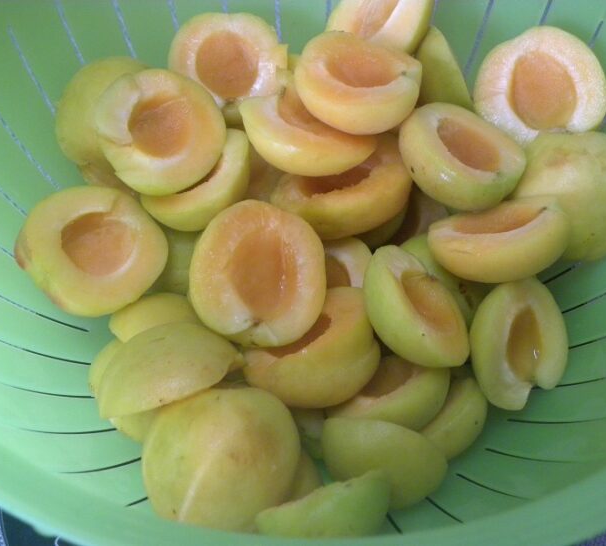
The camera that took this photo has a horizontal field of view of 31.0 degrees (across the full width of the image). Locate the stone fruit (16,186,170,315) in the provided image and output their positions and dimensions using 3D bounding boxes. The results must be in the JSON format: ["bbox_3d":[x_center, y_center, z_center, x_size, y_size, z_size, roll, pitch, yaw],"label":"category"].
[{"bbox_3d":[-0.068,-0.003,0.343,0.047,0.023,0.043,-18,70,-38],"label":"stone fruit"}]

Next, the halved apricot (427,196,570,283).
[{"bbox_3d":[0.065,-0.009,0.360,0.045,0.021,0.043,-13,16,1],"label":"halved apricot"}]

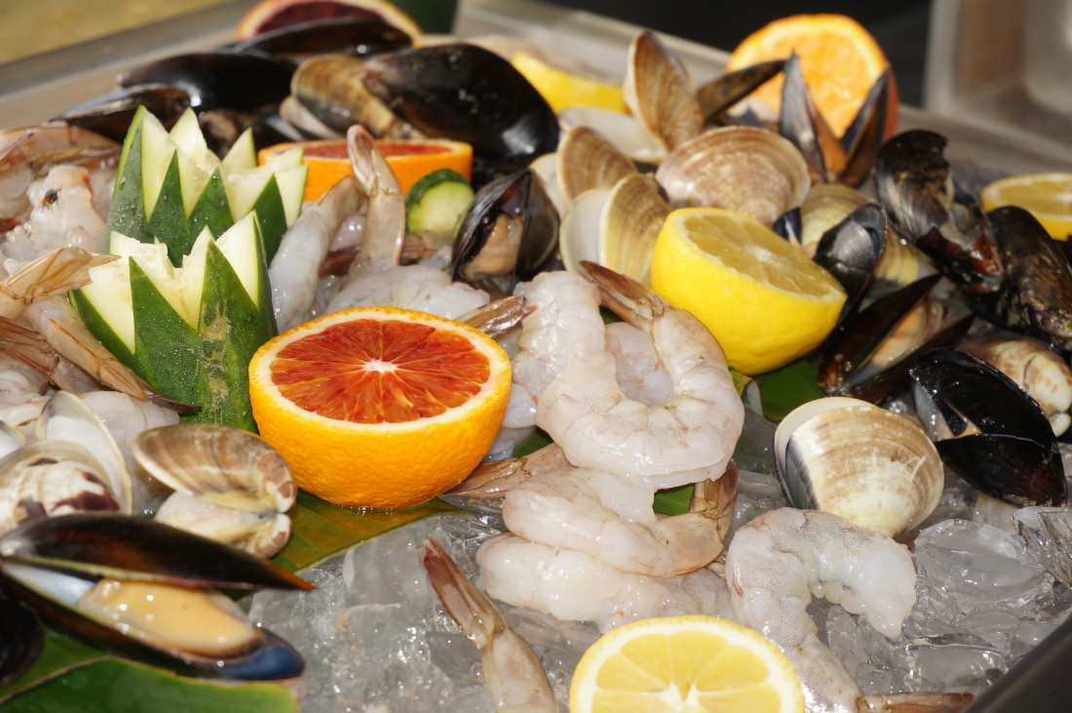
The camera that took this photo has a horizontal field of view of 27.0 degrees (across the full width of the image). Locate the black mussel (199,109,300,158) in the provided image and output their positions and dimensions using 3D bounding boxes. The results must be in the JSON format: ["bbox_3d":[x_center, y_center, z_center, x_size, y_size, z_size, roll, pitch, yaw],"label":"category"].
[{"bbox_3d":[-0.102,-0.079,0.810,0.060,0.030,0.036,-16,30,-31],"label":"black mussel"}]

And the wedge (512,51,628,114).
[{"bbox_3d":[0.014,-0.097,0.850,0.060,0.036,0.060,16,13,-3],"label":"wedge"}]

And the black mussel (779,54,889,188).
[{"bbox_3d":[0.108,-0.084,0.810,0.042,0.040,0.062,2,25,2],"label":"black mussel"}]

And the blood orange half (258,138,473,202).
[{"bbox_3d":[-0.058,-0.052,0.752,0.071,0.036,0.071,1,13,0],"label":"blood orange half"}]

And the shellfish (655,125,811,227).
[{"bbox_3d":[0.065,-0.059,0.738,0.050,0.029,0.044,-15,42,-22],"label":"shellfish"}]

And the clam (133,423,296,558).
[{"bbox_3d":[-0.082,0.035,0.572,0.043,0.034,0.046,7,24,-6],"label":"clam"}]

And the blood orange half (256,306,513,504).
[{"bbox_3d":[-0.042,0.020,0.613,0.071,0.037,0.071,0,28,0],"label":"blood orange half"}]

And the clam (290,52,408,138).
[{"bbox_3d":[-0.067,-0.095,0.810,0.046,0.033,0.046,-7,28,-13],"label":"clam"}]

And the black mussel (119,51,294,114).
[{"bbox_3d":[-0.122,-0.099,0.825,0.067,0.026,0.034,-2,19,-7],"label":"black mussel"}]

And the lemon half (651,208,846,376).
[{"bbox_3d":[0.058,-0.015,0.666,0.059,0.036,0.059,27,22,0],"label":"lemon half"}]

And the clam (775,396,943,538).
[{"bbox_3d":[0.086,0.030,0.592,0.045,0.039,0.030,-14,9,-13],"label":"clam"}]

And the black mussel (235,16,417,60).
[{"bbox_3d":[-0.082,-0.120,0.860,0.070,0.026,0.035,-1,26,-4],"label":"black mussel"}]

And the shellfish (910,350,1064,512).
[{"bbox_3d":[0.124,0.019,0.610,0.056,0.029,0.031,45,6,17],"label":"shellfish"}]

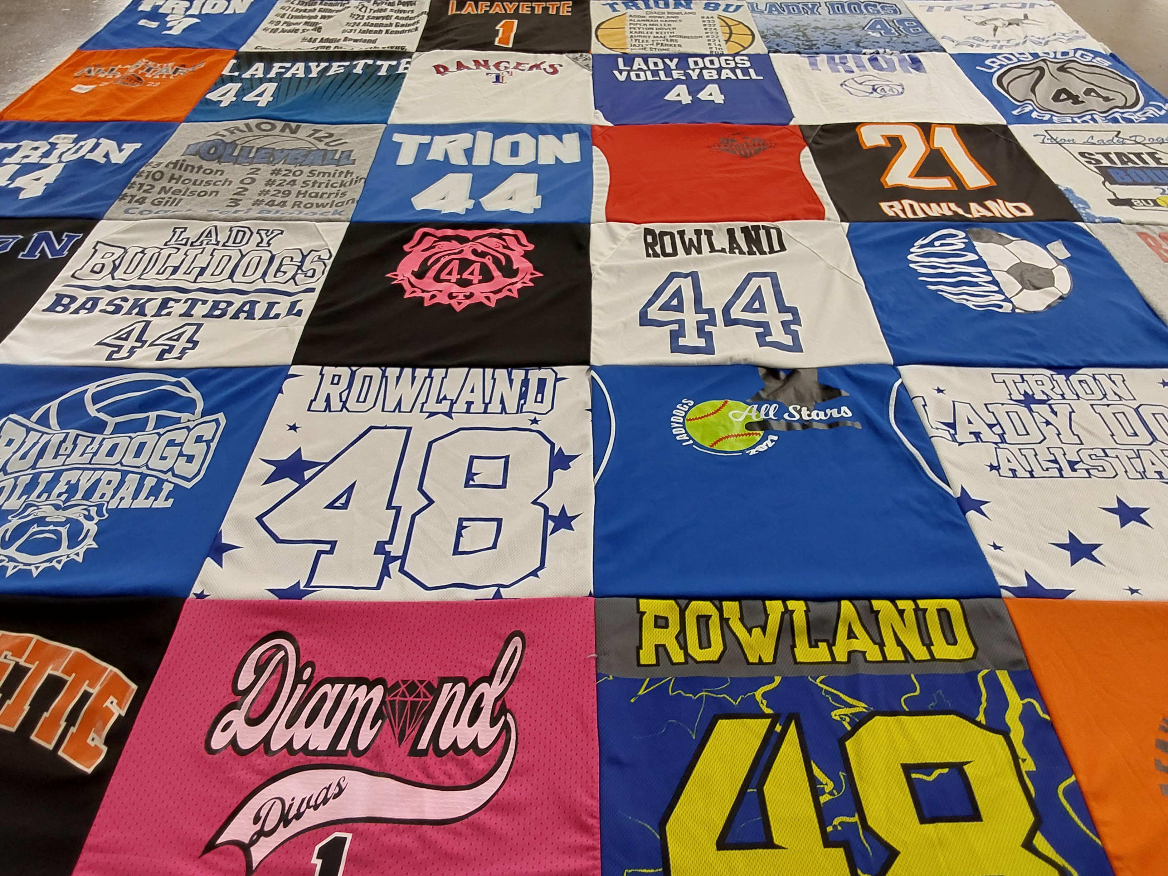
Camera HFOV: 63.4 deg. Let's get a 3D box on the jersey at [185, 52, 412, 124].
[{"bbox_3d":[-0.517,-0.660,1.765,0.357,0.018,0.358,0,41,0],"label":"jersey"}]

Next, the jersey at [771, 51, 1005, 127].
[{"bbox_3d":[0.550,-0.653,1.755,0.357,0.018,0.350,0,41,0],"label":"jersey"}]

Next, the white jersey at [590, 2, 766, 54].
[{"bbox_3d":[0.194,-0.880,2.017,0.358,0.018,0.339,0,41,0],"label":"white jersey"}]

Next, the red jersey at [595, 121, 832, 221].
[{"bbox_3d":[0.192,-0.424,1.492,0.359,0.018,0.347,0,41,0],"label":"red jersey"}]

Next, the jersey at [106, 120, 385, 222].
[{"bbox_3d":[-0.516,-0.428,1.498,0.359,0.018,0.349,0,41,0],"label":"jersey"}]

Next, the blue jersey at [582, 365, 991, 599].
[{"bbox_3d":[0.189,0.030,0.969,0.360,0.018,0.344,0,41,0],"label":"blue jersey"}]

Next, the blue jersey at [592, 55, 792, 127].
[{"bbox_3d":[0.193,-0.653,1.756,0.358,0.018,0.351,0,41,0],"label":"blue jersey"}]

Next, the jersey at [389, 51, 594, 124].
[{"bbox_3d":[-0.162,-0.656,1.760,0.353,0.018,0.358,0,41,0],"label":"jersey"}]

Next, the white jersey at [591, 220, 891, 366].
[{"bbox_3d":[0.190,-0.197,1.230,0.359,0.018,0.348,0,41,0],"label":"white jersey"}]

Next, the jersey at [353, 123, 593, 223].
[{"bbox_3d":[-0.162,-0.425,1.494,0.349,0.018,0.348,0,41,0],"label":"jersey"}]

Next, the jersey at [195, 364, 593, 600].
[{"bbox_3d":[-0.168,0.030,0.969,0.353,0.018,0.345,0,41,0],"label":"jersey"}]

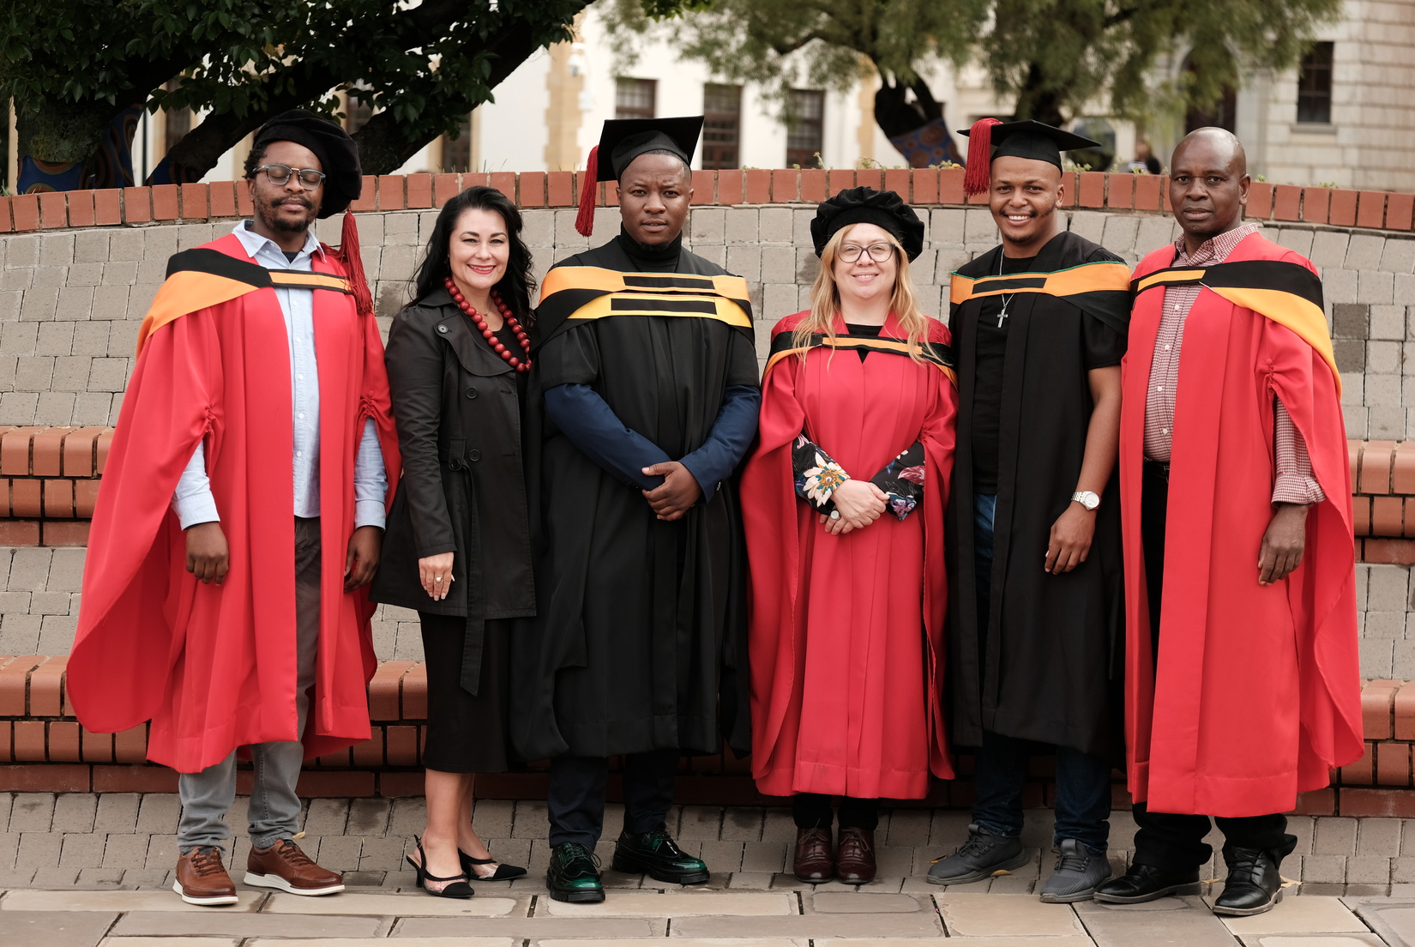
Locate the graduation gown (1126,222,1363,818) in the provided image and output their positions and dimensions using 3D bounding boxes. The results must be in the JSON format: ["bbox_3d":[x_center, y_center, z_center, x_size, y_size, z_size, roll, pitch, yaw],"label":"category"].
[{"bbox_3d":[1.211,0.097,8.150,0.520,1.300,0.420,3,3,30],"label":"graduation gown"}]

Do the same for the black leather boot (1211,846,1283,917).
[{"bbox_3d":[1.221,0.921,8.120,0.107,0.125,0.290,3,3,30],"label":"black leather boot"}]

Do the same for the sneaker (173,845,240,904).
[{"bbox_3d":[-1.167,0.914,8.310,0.110,0.115,0.300,-2,5,-24],"label":"sneaker"}]

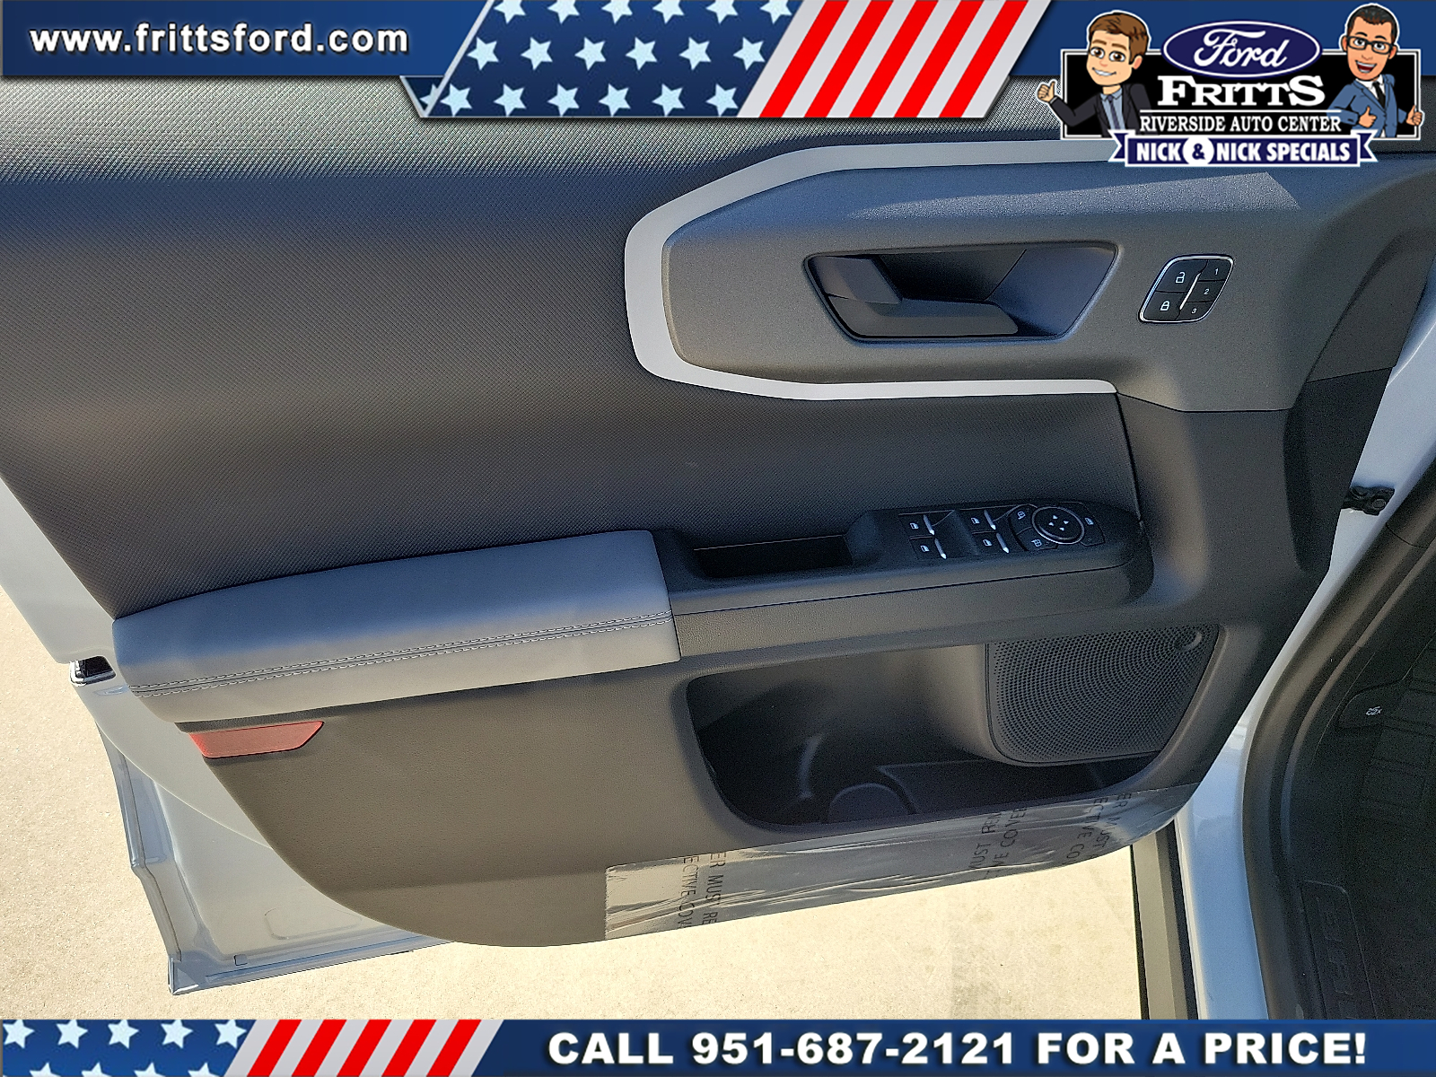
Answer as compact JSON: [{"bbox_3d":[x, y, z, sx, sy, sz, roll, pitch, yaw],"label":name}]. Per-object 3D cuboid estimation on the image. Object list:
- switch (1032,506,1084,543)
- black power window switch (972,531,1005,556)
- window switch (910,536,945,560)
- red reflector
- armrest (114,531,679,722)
[{"bbox_3d":[0.231,-0.009,0.730,0.034,0.010,0.034,-5,47,-12],"label":"switch"},{"bbox_3d":[0.179,0.003,0.711,0.019,0.009,0.019,-5,47,-12],"label":"black power window switch"},{"bbox_3d":[0.137,0.007,0.702,0.019,0.009,0.019,-5,47,-12],"label":"window switch"},{"bbox_3d":[-0.292,0.127,0.683,0.080,0.027,0.008,-4,42,-8],"label":"red reflector"},{"bbox_3d":[-0.182,0.053,0.660,0.314,0.062,0.075,-6,42,-11],"label":"armrest"}]

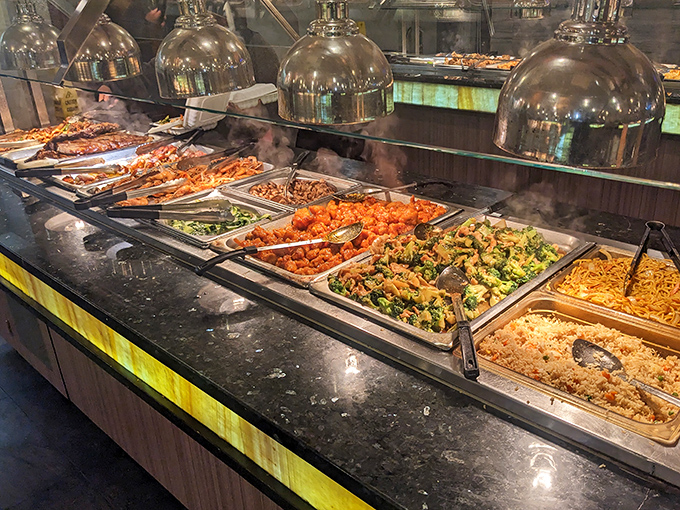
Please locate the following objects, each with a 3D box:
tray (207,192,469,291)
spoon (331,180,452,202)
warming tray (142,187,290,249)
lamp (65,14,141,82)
[{"bbox_3d":[0.012,-0.041,1.285,0.322,0.080,0.535,20,33,39],"label":"tray"},{"bbox_3d":[0.149,-0.178,1.488,0.350,0.055,0.070,-4,25,3],"label":"spoon"},{"bbox_3d":[-0.323,-0.080,1.381,0.320,0.085,0.265,19,33,38],"label":"warming tray"},{"bbox_3d":[-0.850,-0.732,1.875,0.270,0.225,0.270,19,33,38],"label":"lamp"}]

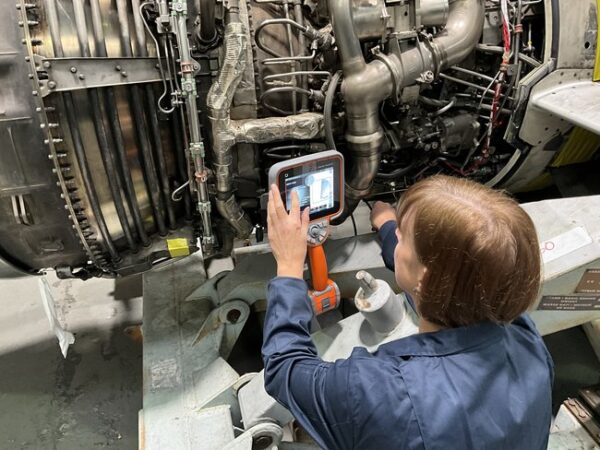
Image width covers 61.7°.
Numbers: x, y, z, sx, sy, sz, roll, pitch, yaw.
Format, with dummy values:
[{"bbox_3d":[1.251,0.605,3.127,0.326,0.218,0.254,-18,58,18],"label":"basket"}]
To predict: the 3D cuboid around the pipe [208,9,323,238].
[{"bbox_3d":[-0.117,-0.288,1.662,0.370,0.740,0.170,-8,33,-13],"label":"pipe"}]

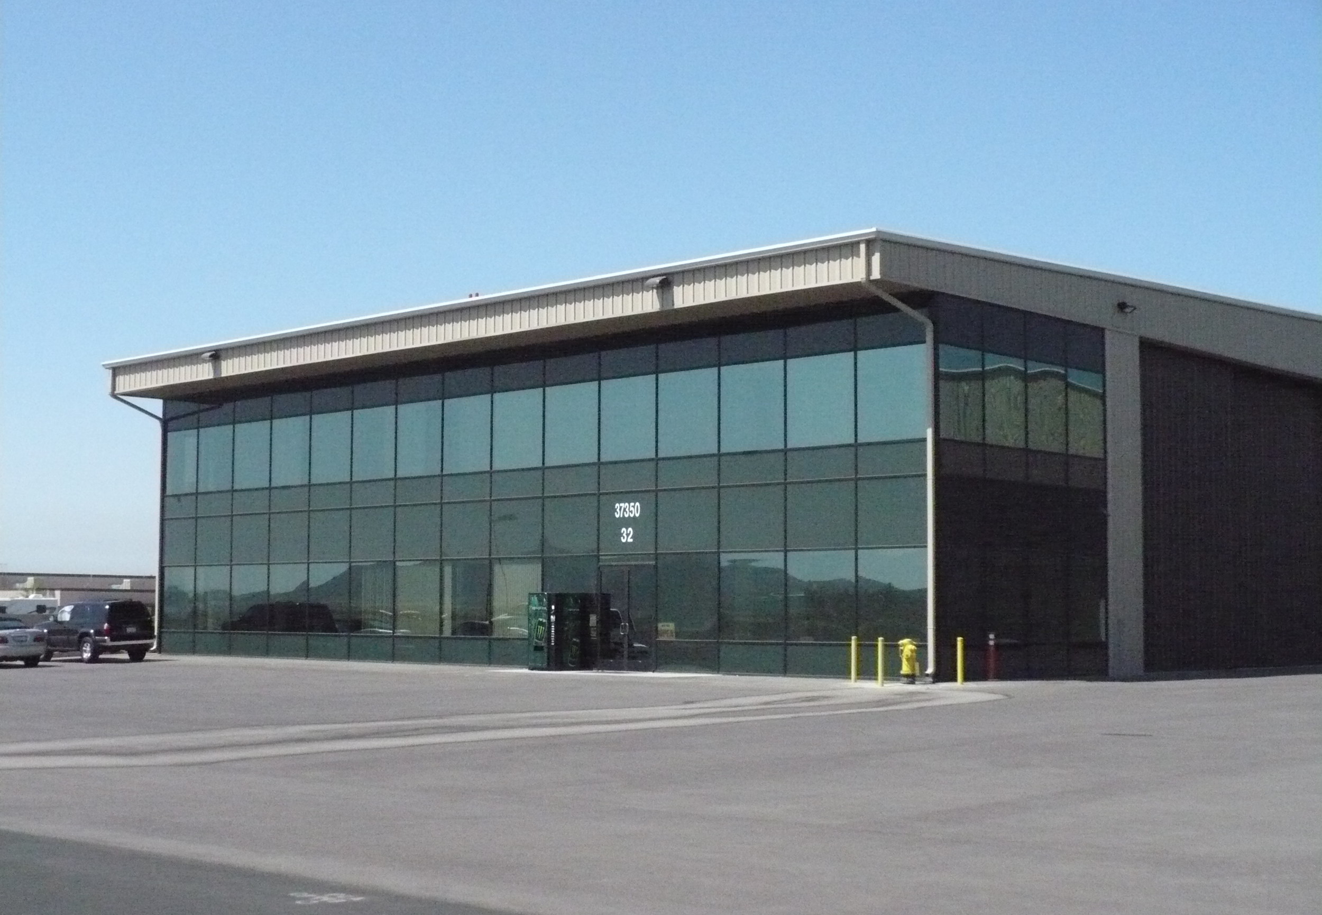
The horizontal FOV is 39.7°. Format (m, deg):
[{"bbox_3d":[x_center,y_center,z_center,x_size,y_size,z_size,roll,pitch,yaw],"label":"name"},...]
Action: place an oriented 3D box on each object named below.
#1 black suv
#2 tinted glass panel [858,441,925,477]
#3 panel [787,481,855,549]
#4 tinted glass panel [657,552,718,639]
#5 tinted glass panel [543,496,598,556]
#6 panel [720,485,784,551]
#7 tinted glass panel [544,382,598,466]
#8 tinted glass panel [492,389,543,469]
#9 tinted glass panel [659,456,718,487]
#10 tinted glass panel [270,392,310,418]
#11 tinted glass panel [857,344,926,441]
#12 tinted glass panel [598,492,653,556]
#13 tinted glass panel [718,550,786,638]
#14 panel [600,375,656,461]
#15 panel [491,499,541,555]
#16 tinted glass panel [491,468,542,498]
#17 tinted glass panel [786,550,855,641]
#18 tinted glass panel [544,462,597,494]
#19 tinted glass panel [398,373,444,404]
[{"bbox_3d":[-16.656,5.102,53.904,4.550,1.780,1.760,-4,-7,43],"label":"black suv"},{"bbox_3d":[4.844,0.048,38.292,1.880,0.659,0.050,-4,-7,43],"label":"tinted glass panel"},{"bbox_3d":[3.385,1.212,38.876,1.850,1.385,0.050,-4,-7,43],"label":"panel"},{"bbox_3d":[0.580,3.181,42.061,1.880,1.923,0.050,-4,-7,43],"label":"tinted glass panel"},{"bbox_3d":[-2.176,1.631,44.098,1.850,1.385,0.050,-4,-7,43],"label":"tinted glass panel"},{"bbox_3d":[1.995,1.317,40.182,1.850,1.385,0.050,-4,-7,43],"label":"panel"},{"bbox_3d":[-2.242,-0.791,45.078,1.880,1.950,0.050,-4,-7,43],"label":"tinted glass panel"},{"bbox_3d":[-3.660,-0.685,46.412,1.880,1.950,0.050,-4,-7,43],"label":"tinted glass panel"},{"bbox_3d":[0.608,0.346,41.577,1.850,0.654,0.050,-4,-7,43],"label":"tinted glass panel"},{"bbox_3d":[-10.434,-1.491,51.832,1.824,0.669,0.050,-4,-7,43],"label":"tinted glass panel"},{"bbox_3d":[4.783,-1.311,37.773,1.850,1.920,0.050,-4,-7,43],"label":"tinted glass panel"},{"bbox_3d":[-0.781,1.520,42.411,1.824,1.360,0.050,-4,-7,43],"label":"tinted glass panel"},{"bbox_3d":[1.998,3.075,40.727,1.880,1.923,0.050,-4,-7,43],"label":"tinted glass panel"},{"bbox_3d":[-0.776,-0.881,42.610,1.824,1.873,0.050,-4,-7,43],"label":"panel"},{"bbox_3d":[-3.566,1.736,45.404,1.850,1.385,0.050,-4,-7,43],"label":"panel"},{"bbox_3d":[-3.539,0.657,45.103,1.824,0.641,0.050,-4,-7,43],"label":"tinted glass panel"},{"bbox_3d":[3.416,2.969,39.393,1.880,1.923,0.050,-4,-7,43],"label":"tinted glass panel"},{"bbox_3d":[-2.172,0.555,44.188,1.850,0.654,0.050,-4,-7,43],"label":"tinted glass panel"},{"bbox_3d":[-6.293,-1.804,47.928,1.824,0.669,0.050,-4,-7,43],"label":"tinted glass panel"}]

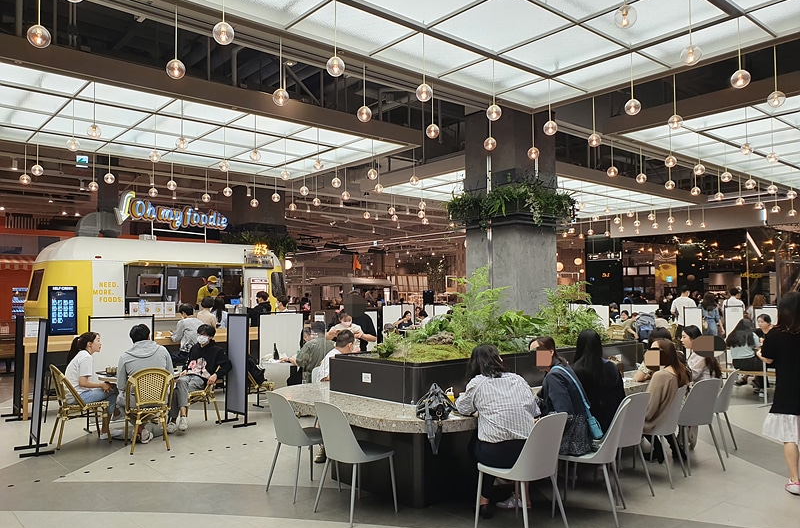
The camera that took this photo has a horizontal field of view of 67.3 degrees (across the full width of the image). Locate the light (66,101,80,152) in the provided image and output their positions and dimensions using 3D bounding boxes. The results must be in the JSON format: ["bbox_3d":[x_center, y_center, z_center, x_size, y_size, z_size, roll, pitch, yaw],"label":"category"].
[{"bbox_3d":[-2.650,-1.113,4.884,0.102,0.405,0.102,0,-3,0],"label":"light"}]

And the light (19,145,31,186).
[{"bbox_3d":[-3.750,-0.996,6.024,0.100,0.408,0.100,2,-4,-40],"label":"light"}]

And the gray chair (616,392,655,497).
[{"bbox_3d":[1.714,1.430,4.844,0.460,0.820,0.510,2,-3,-30],"label":"gray chair"}]

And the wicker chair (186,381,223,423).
[{"bbox_3d":[-2.470,1.548,7.389,0.470,0.860,0.545,-3,-4,39],"label":"wicker chair"}]

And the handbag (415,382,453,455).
[{"bbox_3d":[0.228,1.052,4.093,0.260,0.480,0.200,0,-3,3],"label":"handbag"}]

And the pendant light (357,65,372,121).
[{"bbox_3d":[-0.227,-1.102,3.879,0.100,0.378,0.100,0,-3,0],"label":"pendant light"}]

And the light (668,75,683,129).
[{"bbox_3d":[1.873,-1.102,4.087,0.100,0.380,0.100,2,-4,-40],"label":"light"}]

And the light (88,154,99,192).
[{"bbox_3d":[-5.589,-1.664,10.967,0.162,0.674,0.162,2,-3,-40],"label":"light"}]

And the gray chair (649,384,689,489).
[{"bbox_3d":[2.179,1.412,5.111,0.530,0.810,0.470,-2,-3,39],"label":"gray chair"}]

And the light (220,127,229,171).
[{"bbox_3d":[-2.683,-1.756,9.195,0.162,0.703,0.162,2,-3,-40],"label":"light"}]

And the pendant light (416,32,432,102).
[{"bbox_3d":[0.234,-1.875,5.750,0.162,0.654,0.162,0,-2,0],"label":"pendant light"}]

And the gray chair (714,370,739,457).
[{"bbox_3d":[3.097,1.455,6.052,0.530,0.820,0.460,-2,-3,41],"label":"gray chair"}]

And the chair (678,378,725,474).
[{"bbox_3d":[2.664,1.449,5.529,0.450,0.830,0.510,1,-3,-19],"label":"chair"}]

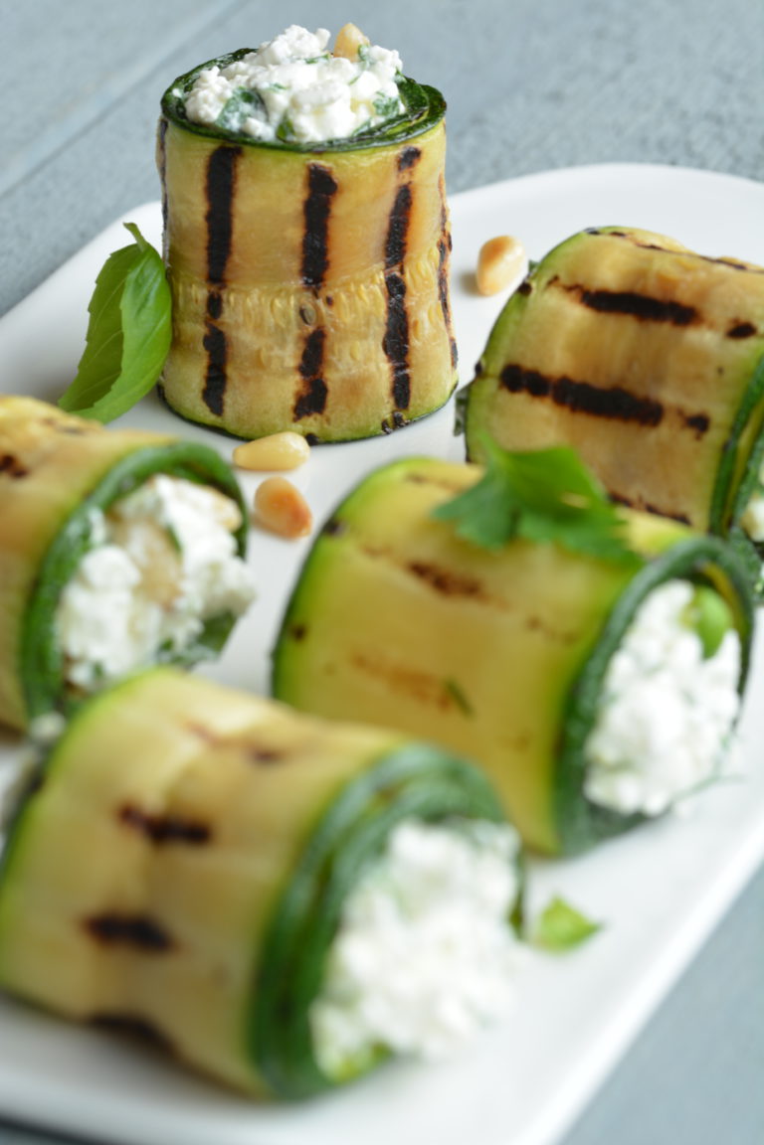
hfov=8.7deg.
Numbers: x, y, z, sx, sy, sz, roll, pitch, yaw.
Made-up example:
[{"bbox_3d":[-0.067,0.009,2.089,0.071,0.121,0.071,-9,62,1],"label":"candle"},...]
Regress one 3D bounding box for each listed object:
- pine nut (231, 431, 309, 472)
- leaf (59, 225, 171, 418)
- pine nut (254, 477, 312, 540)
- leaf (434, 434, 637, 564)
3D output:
[{"bbox_3d":[-0.016,-0.018,0.742,0.012,0.006,0.006,3,26,7],"label":"pine nut"},{"bbox_3d":[-0.041,-0.038,0.758,0.015,0.029,0.011,16,25,3],"label":"leaf"},{"bbox_3d":[-0.014,-0.009,0.723,0.006,0.006,0.012,-16,29,-28],"label":"pine nut"},{"bbox_3d":[0.019,-0.009,0.624,0.023,0.009,0.016,21,33,37],"label":"leaf"}]

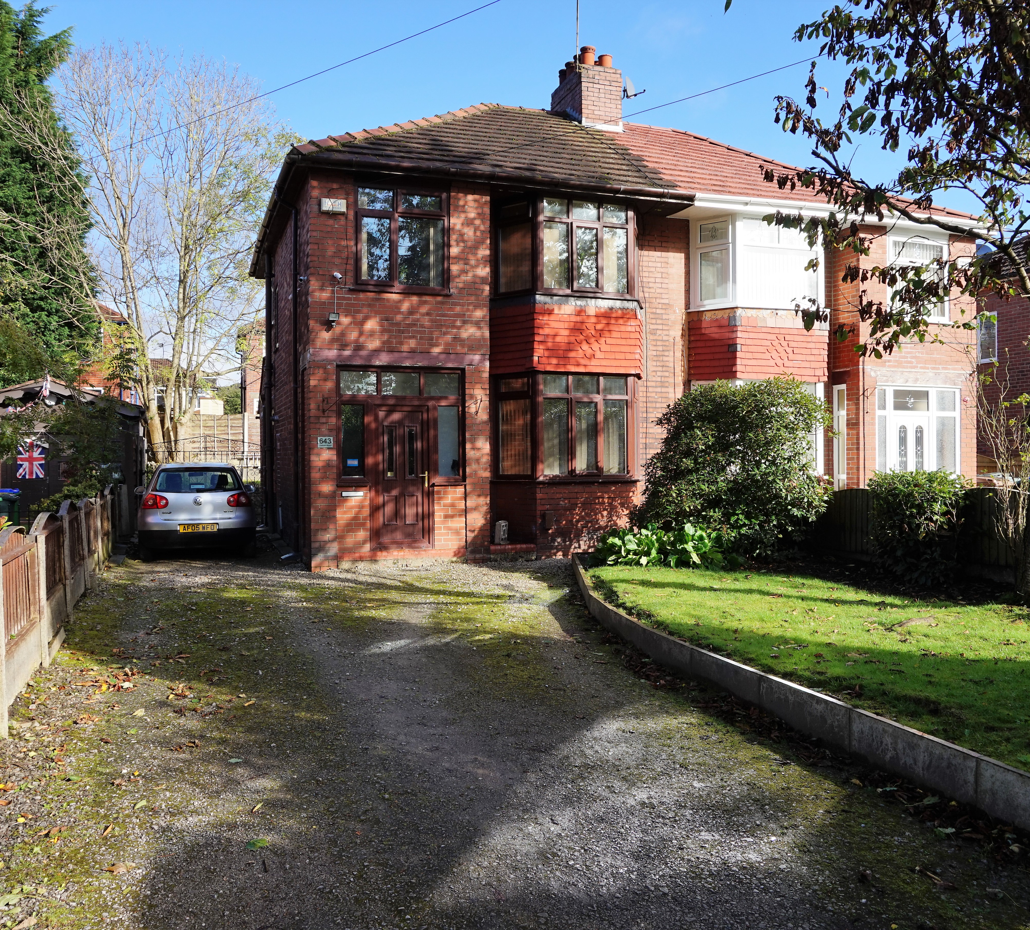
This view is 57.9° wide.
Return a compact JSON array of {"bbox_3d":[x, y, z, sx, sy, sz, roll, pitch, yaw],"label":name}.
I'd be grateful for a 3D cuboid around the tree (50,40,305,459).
[{"bbox_3d":[-9.102,-5.175,25.000,6.600,12.200,6.200,-1,0,-19],"label":"tree"}]

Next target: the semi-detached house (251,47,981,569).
[{"bbox_3d":[1.384,-3.361,18.317,12.140,9.510,8.200,-1,0,-19],"label":"semi-detached house"}]

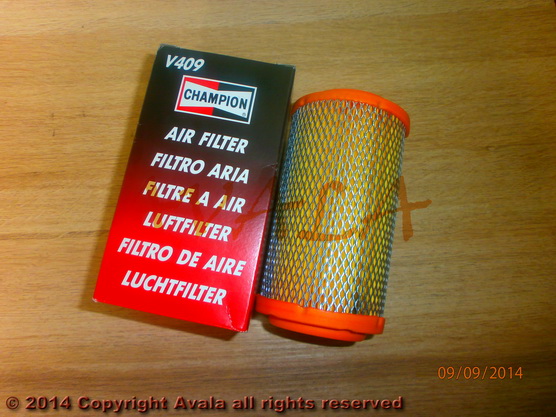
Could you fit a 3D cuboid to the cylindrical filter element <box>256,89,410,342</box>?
[{"bbox_3d":[0.046,0.010,0.359,0.101,0.101,0.178,10,79,1],"label":"cylindrical filter element"}]

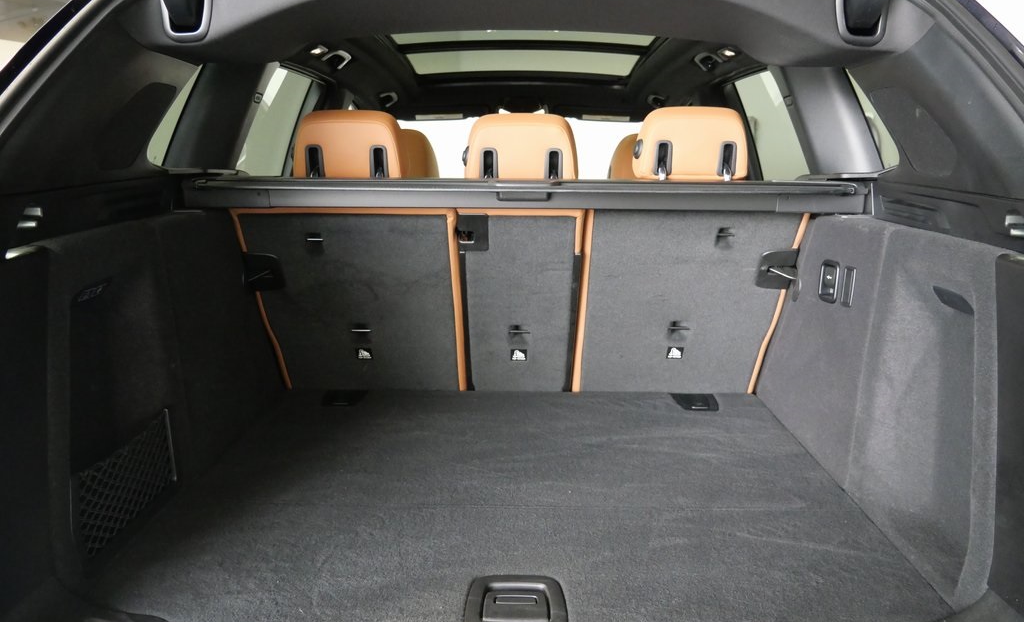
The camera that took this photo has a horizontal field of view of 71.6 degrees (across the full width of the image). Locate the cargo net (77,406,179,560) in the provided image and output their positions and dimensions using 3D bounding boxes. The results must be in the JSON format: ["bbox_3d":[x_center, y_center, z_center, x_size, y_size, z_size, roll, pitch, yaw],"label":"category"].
[{"bbox_3d":[-0.597,0.262,1.096,0.030,0.140,0.250,0,14,0],"label":"cargo net"}]

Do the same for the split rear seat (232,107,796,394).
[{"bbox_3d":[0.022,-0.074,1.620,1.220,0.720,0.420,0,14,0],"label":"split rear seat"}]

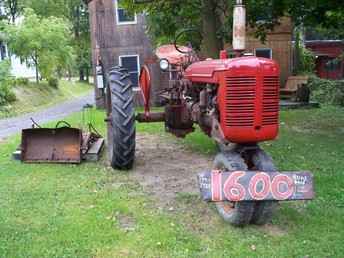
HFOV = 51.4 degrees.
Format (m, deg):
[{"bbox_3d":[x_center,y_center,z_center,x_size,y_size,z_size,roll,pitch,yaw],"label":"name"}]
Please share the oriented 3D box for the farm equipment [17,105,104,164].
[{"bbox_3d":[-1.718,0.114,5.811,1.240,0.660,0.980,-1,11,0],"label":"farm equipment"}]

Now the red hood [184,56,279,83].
[{"bbox_3d":[0.536,-0.592,3.619,0.480,0.250,1.450,-4,12,-13],"label":"red hood"}]

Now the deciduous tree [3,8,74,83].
[{"bbox_3d":[-6.534,-4.087,17.511,3.600,3.700,3.400,-1,11,0],"label":"deciduous tree"}]

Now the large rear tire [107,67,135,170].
[{"bbox_3d":[-0.734,-0.151,5.059,0.270,1.430,1.430,-4,12,-13],"label":"large rear tire"}]

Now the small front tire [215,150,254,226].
[{"bbox_3d":[0.568,0.559,3.356,0.155,0.675,0.675,-7,12,-11],"label":"small front tire"}]

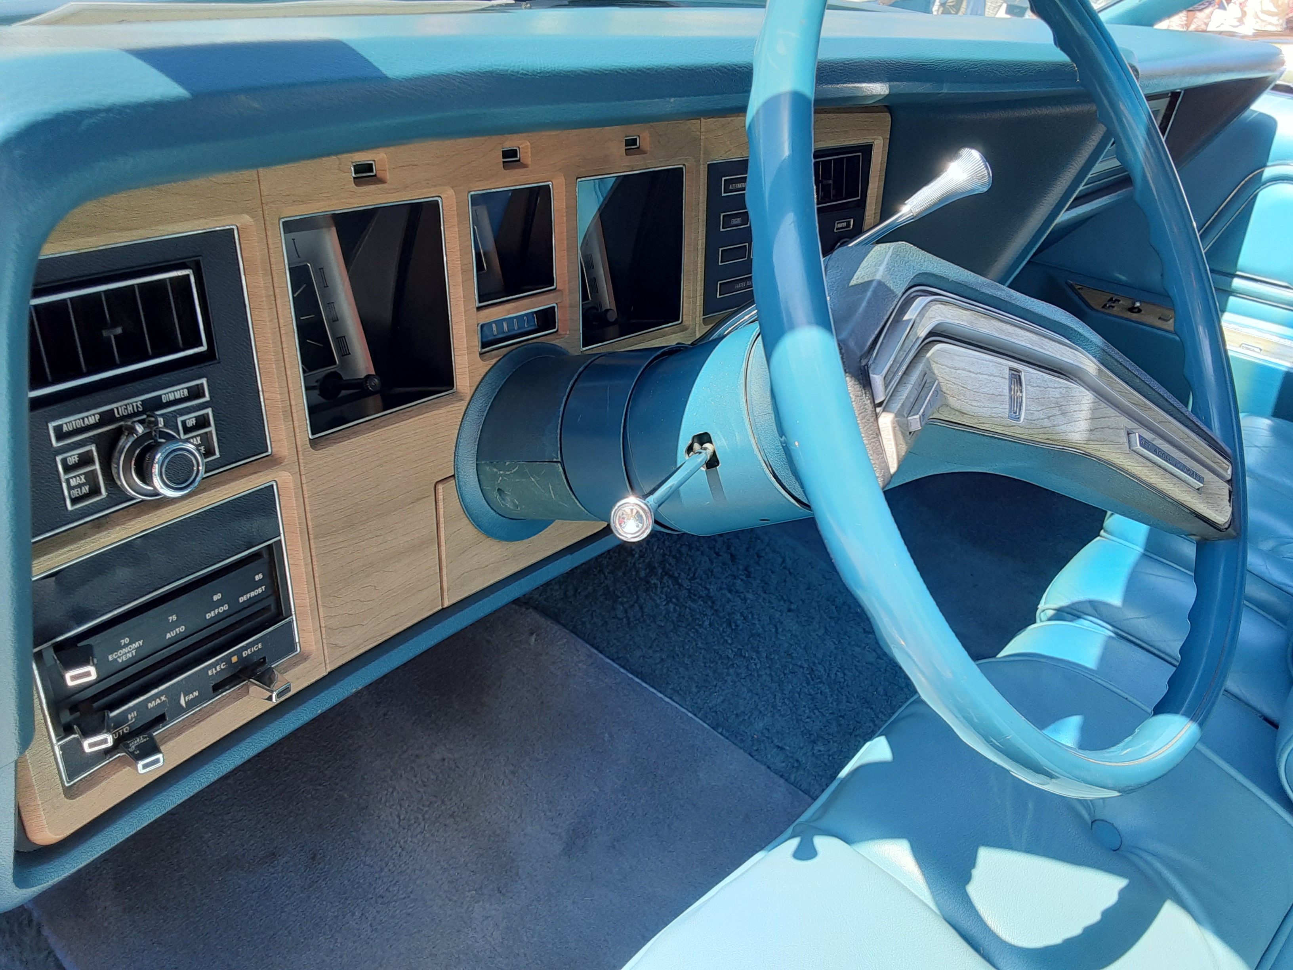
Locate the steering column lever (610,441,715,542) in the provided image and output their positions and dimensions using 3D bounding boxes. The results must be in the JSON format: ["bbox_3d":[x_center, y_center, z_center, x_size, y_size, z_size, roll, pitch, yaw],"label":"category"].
[{"bbox_3d":[0.013,-0.002,0.459,0.020,0.020,0.128,6,16,16],"label":"steering column lever"}]

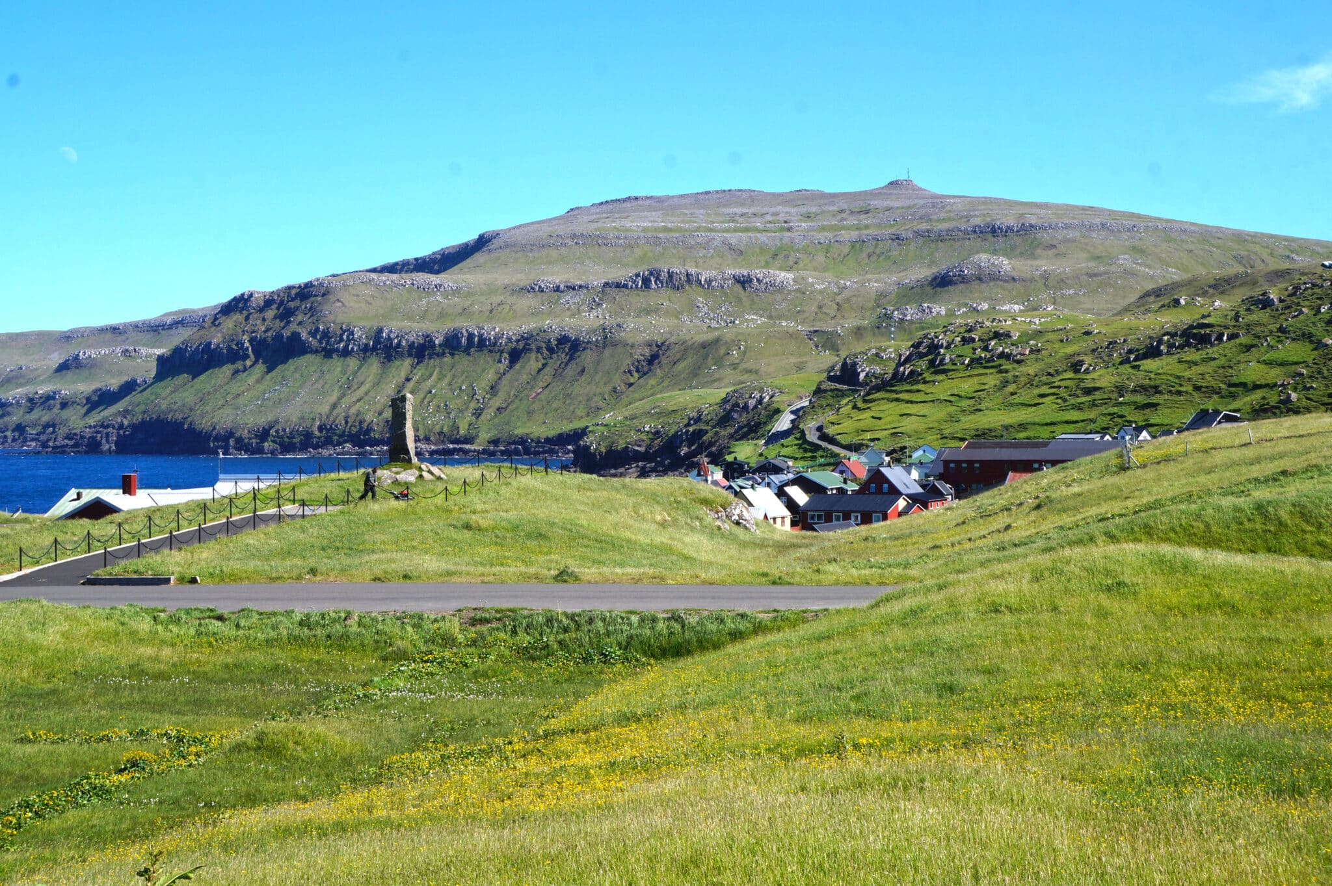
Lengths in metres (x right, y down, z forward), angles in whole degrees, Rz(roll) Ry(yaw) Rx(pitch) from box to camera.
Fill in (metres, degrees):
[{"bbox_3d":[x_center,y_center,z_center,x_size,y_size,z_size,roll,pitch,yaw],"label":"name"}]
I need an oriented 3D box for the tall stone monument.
[{"bbox_3d":[-12.060,-0.660,91.500,1.000,3.240,0.850,-1,1,17],"label":"tall stone monument"}]

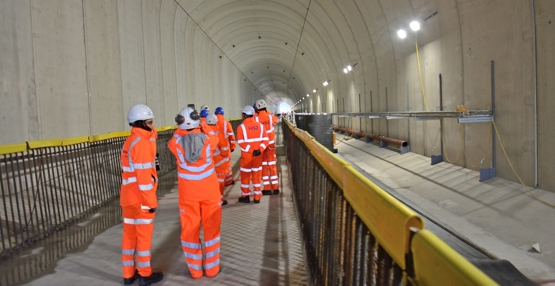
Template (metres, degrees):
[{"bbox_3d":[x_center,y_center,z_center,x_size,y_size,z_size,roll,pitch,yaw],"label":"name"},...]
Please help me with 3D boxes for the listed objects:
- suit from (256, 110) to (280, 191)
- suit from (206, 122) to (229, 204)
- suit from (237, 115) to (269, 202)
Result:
[{"bbox_3d":[-0.194,0.154,8.500,0.580,1.620,0.420,-1,4,6],"label":"suit"},{"bbox_3d":[-1.125,0.324,7.800,0.520,1.470,0.440,1,5,25],"label":"suit"},{"bbox_3d":[-0.471,0.261,7.850,0.600,1.560,0.380,-2,5,-8],"label":"suit"}]

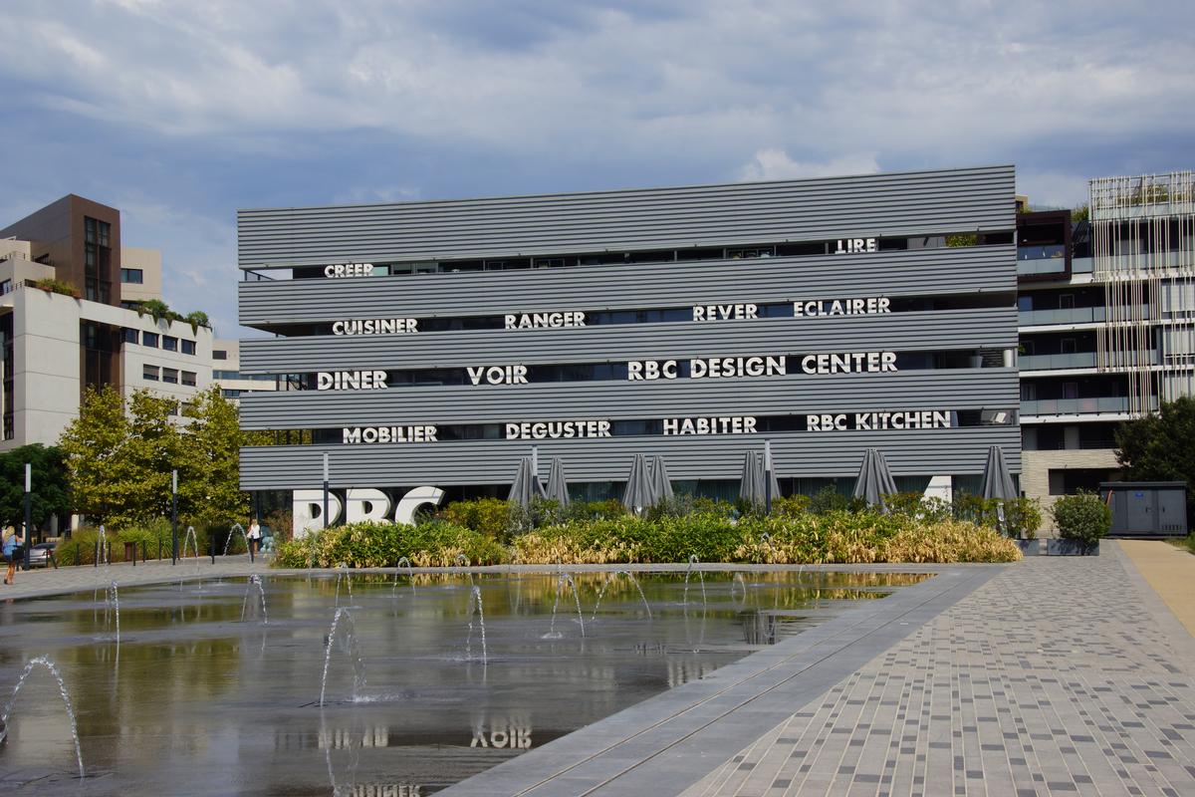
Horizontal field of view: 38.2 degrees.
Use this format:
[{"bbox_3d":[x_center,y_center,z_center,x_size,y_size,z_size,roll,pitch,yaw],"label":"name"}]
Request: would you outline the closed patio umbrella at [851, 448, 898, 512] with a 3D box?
[{"bbox_3d":[10.807,3.969,67.165,1.600,3.990,1.600,-2,-4,12],"label":"closed patio umbrella"}]

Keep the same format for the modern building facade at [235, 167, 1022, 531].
[{"bbox_3d":[2.091,-1.208,94.823,40.917,18.452,13.000,-2,-3,13],"label":"modern building facade"}]

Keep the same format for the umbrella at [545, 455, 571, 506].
[{"bbox_3d":[-1.671,4.443,71.862,1.200,4.080,1.200,-2,-4,12],"label":"umbrella"}]

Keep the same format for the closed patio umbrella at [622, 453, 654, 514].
[{"bbox_3d":[1.684,4.225,68.864,1.350,4.000,1.350,-2,-4,12],"label":"closed patio umbrella"}]

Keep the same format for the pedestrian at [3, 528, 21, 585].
[{"bbox_3d":[-16.827,4.546,49.638,0.550,1.670,0.500,-2,-4,23],"label":"pedestrian"}]

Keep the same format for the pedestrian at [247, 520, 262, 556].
[{"bbox_3d":[-15.235,6.219,76.785,0.550,1.626,0.400,-1,-3,6],"label":"pedestrian"}]

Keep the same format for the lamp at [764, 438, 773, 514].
[{"bbox_3d":[5.850,3.503,58.690,0.170,4.163,0.170,-1,-3,0],"label":"lamp"}]

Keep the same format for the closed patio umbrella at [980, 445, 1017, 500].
[{"bbox_3d":[15.352,3.817,66.164,1.420,4.010,1.420,-2,-4,12],"label":"closed patio umbrella"}]

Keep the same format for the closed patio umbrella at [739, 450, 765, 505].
[{"bbox_3d":[5.938,4.039,65.871,1.150,4.088,1.150,-1,-3,0],"label":"closed patio umbrella"}]

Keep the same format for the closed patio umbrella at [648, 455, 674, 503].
[{"bbox_3d":[2.618,4.411,70.861,1.250,4.161,1.250,-1,-3,0],"label":"closed patio umbrella"}]

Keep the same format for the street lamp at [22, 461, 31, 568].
[{"bbox_3d":[-21.229,4.434,64.364,0.220,4.000,0.220,-2,-4,12],"label":"street lamp"}]

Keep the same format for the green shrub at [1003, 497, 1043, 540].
[{"bbox_3d":[15.614,4.390,63.347,1.450,1.580,1.200,-2,-4,12],"label":"green shrub"}]

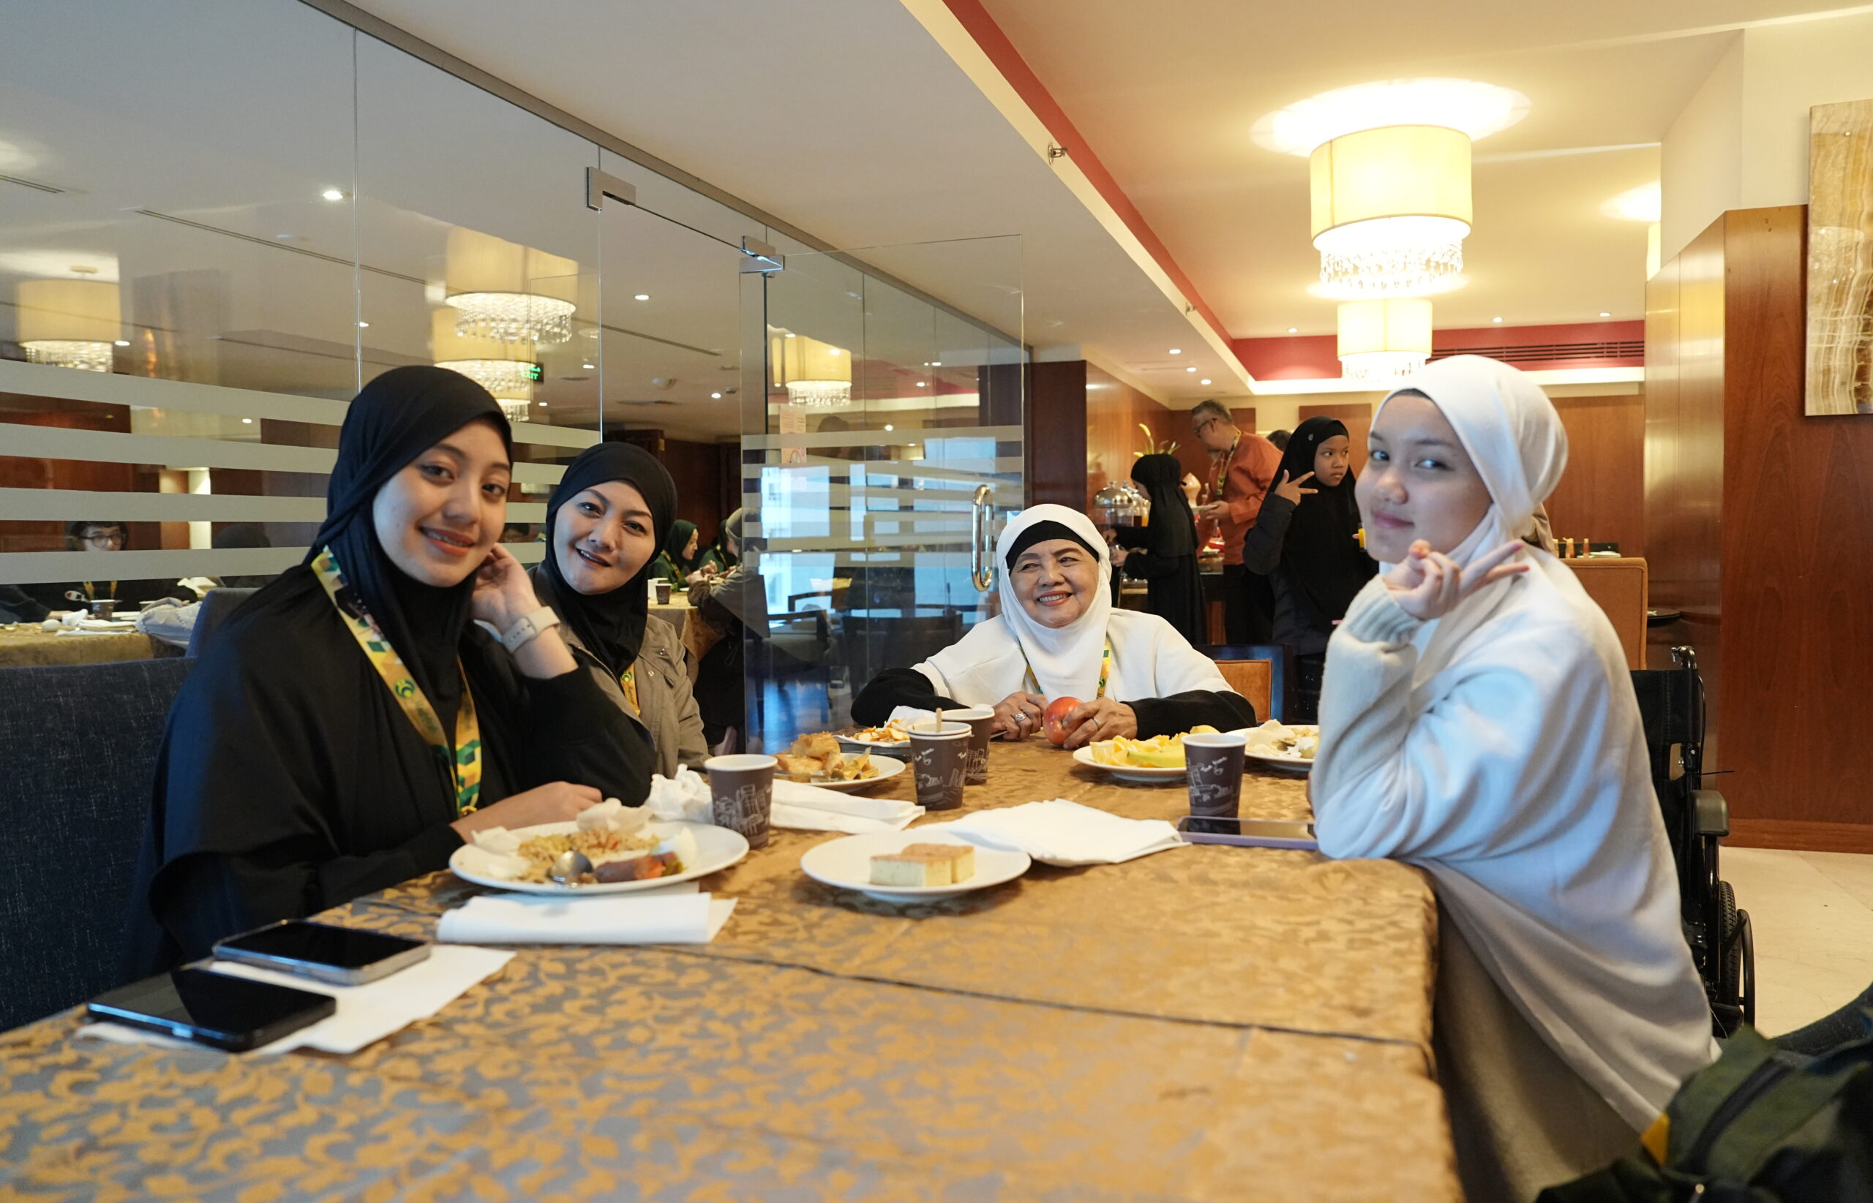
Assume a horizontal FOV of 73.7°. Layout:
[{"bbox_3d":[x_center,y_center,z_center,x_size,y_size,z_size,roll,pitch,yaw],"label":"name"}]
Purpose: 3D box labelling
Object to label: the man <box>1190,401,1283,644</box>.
[{"bbox_3d":[1.417,-0.108,5.800,0.460,1.650,0.500,-3,4,-30],"label":"man"}]

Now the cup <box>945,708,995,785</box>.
[{"bbox_3d":[0.041,0.192,1.629,0.072,0.086,0.072,-1,3,0],"label":"cup"}]

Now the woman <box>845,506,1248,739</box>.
[{"bbox_3d":[0.190,0.391,2.170,0.630,1.120,0.680,0,3,12],"label":"woman"}]

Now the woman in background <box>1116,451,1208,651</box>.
[{"bbox_3d":[0.989,0.044,5.500,0.470,1.390,0.420,0,3,12],"label":"woman in background"}]

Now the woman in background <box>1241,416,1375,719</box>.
[{"bbox_3d":[1.307,0.076,4.400,0.480,1.450,0.360,-2,3,-12],"label":"woman in background"}]

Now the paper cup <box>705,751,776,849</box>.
[{"bbox_3d":[-0.208,0.213,1.335,0.072,0.086,0.072,-1,3,0],"label":"paper cup"}]

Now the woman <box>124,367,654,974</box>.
[{"bbox_3d":[-0.526,0.387,1.280,0.660,1.250,0.600,2,4,37],"label":"woman"}]

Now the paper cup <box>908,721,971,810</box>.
[{"bbox_3d":[0.005,0.204,1.520,0.079,0.093,0.079,-1,3,0],"label":"paper cup"}]

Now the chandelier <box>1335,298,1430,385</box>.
[{"bbox_3d":[3.056,-1.750,8.500,0.620,0.501,0.620,0,3,19],"label":"chandelier"}]

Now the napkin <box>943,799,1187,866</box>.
[{"bbox_3d":[0.137,0.244,1.363,0.210,0.025,0.220,-3,4,-37],"label":"napkin"}]

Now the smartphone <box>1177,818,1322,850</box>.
[{"bbox_3d":[0.340,0.251,1.334,0.160,0.009,0.077,0,3,18],"label":"smartphone"}]

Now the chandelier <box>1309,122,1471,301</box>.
[{"bbox_3d":[1.793,-1.520,4.941,0.620,0.541,0.620,0,3,19],"label":"chandelier"}]

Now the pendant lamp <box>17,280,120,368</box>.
[{"bbox_3d":[-5.106,-1.657,7.504,0.640,0.520,0.640,-1,3,0],"label":"pendant lamp"}]

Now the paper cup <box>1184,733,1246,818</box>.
[{"bbox_3d":[0.324,0.204,1.450,0.079,0.091,0.079,0,3,19],"label":"paper cup"}]

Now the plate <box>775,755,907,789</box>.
[{"bbox_3d":[-0.156,0.232,1.646,0.220,0.025,0.220,-1,3,0],"label":"plate"}]

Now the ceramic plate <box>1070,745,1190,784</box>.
[{"bbox_3d":[0.297,0.223,1.719,0.220,0.025,0.220,-1,3,0],"label":"ceramic plate"}]

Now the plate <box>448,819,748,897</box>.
[{"bbox_3d":[-0.320,0.253,1.204,0.280,0.028,0.280,-1,3,0],"label":"plate"}]

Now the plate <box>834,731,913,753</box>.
[{"bbox_3d":[-0.049,0.210,1.859,0.205,0.026,0.205,-1,3,0],"label":"plate"}]

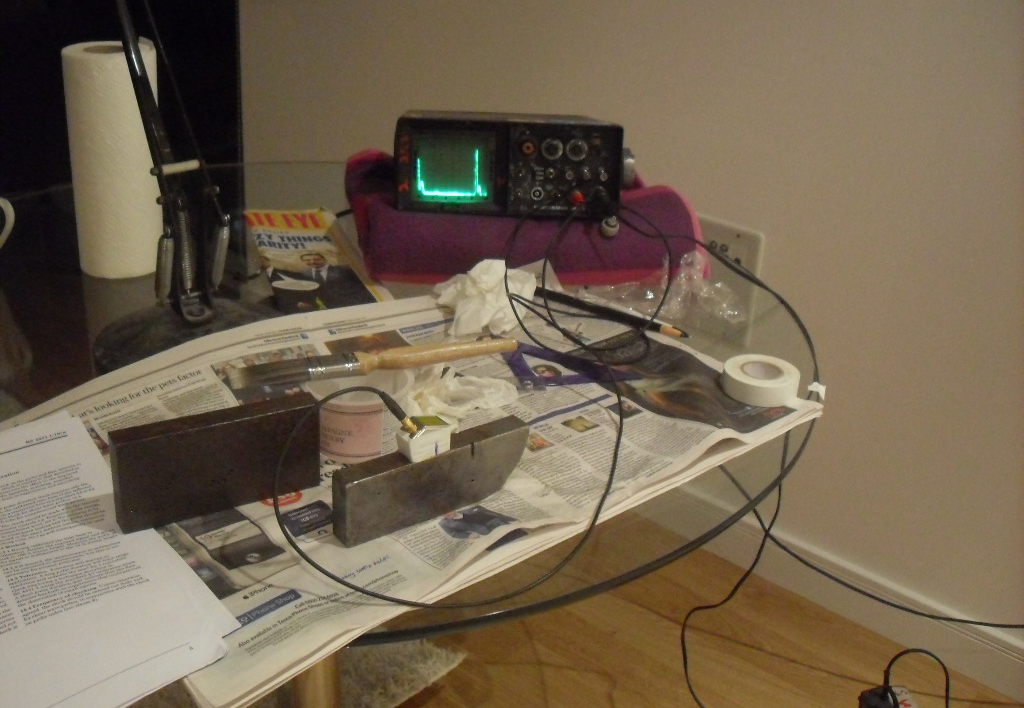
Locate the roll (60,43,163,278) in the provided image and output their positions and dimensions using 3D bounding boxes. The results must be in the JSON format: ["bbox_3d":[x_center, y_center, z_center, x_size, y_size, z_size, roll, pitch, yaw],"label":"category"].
[{"bbox_3d":[-0.400,-0.195,1.111,0.085,0.222,0.085,4,26,-2],"label":"roll"}]

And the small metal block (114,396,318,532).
[{"bbox_3d":[-0.201,0.074,0.754,0.138,0.069,0.018,-11,30,-30],"label":"small metal block"}]

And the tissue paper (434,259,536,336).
[{"bbox_3d":[-0.025,-0.054,1.050,0.097,0.068,0.075,5,26,0],"label":"tissue paper"}]

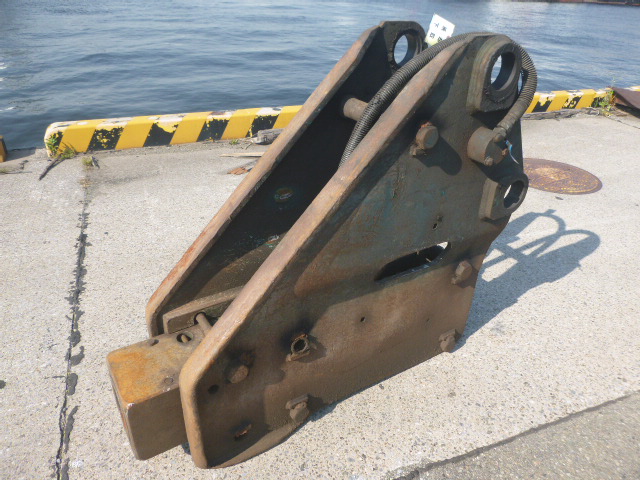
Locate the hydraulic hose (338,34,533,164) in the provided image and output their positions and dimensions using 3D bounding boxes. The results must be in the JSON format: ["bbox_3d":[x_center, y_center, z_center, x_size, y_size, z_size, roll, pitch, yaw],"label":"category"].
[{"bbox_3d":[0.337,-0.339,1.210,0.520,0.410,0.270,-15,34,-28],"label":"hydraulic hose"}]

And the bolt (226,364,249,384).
[{"bbox_3d":[-0.210,0.342,1.175,0.050,0.050,0.028,-15,34,-28],"label":"bolt"}]

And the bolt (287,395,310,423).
[{"bbox_3d":[-0.064,0.497,1.362,0.060,0.062,0.042,-15,34,-28],"label":"bolt"}]

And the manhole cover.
[{"bbox_3d":[1.662,-0.461,3.360,0.687,0.040,0.687,2,30,0],"label":"manhole cover"}]

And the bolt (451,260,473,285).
[{"bbox_3d":[0.457,0.105,1.494,0.057,0.060,0.038,-15,34,-28],"label":"bolt"}]

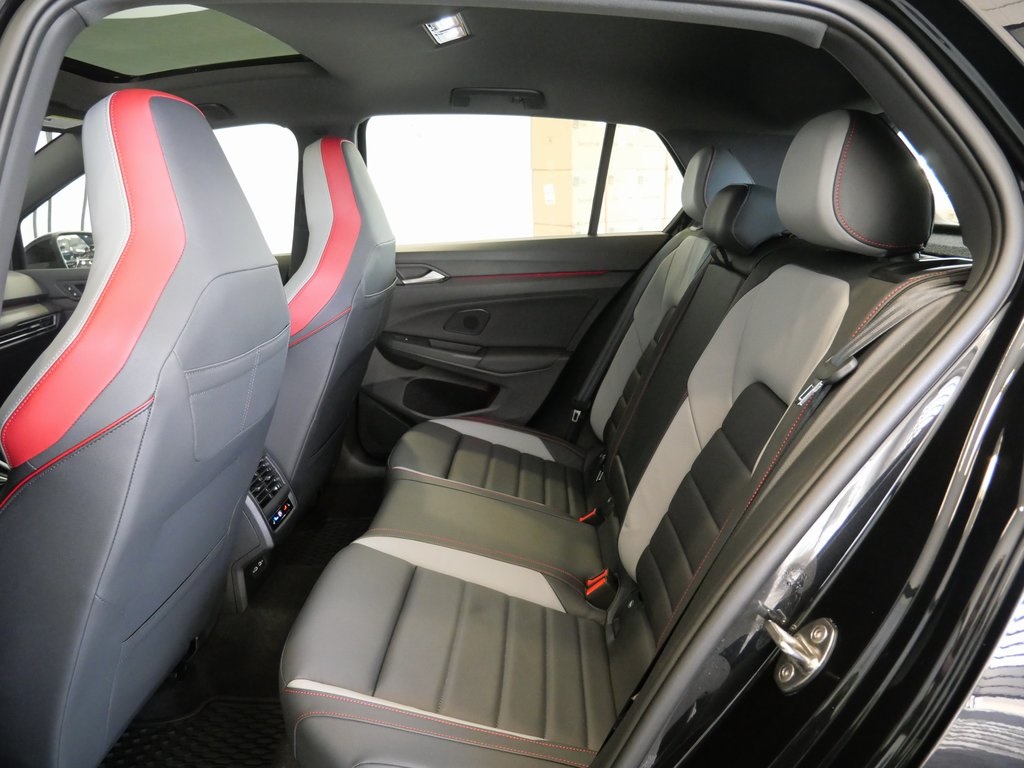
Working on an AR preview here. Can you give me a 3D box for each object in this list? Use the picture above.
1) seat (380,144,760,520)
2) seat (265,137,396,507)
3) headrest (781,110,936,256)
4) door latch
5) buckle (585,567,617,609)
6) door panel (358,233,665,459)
[{"bbox_3d":[0.132,-0.088,1.686,0.813,0.897,0.490,-1,16,3],"label":"seat"},{"bbox_3d":[-0.688,-0.068,1.734,0.840,1.020,0.530,0,15,3],"label":"seat"},{"bbox_3d":[0.425,-0.251,0.902,0.142,0.175,0.245,7,15,1],"label":"headrest"},{"bbox_3d":[0.242,0.231,0.605,0.042,0.066,0.040,28,14,-5],"label":"door latch"},{"bbox_3d":[0.160,0.375,1.284,0.050,0.060,0.052,-25,12,9],"label":"buckle"},{"bbox_3d":[0.008,-0.092,2.058,0.920,0.680,0.130,0,15,3],"label":"door panel"}]

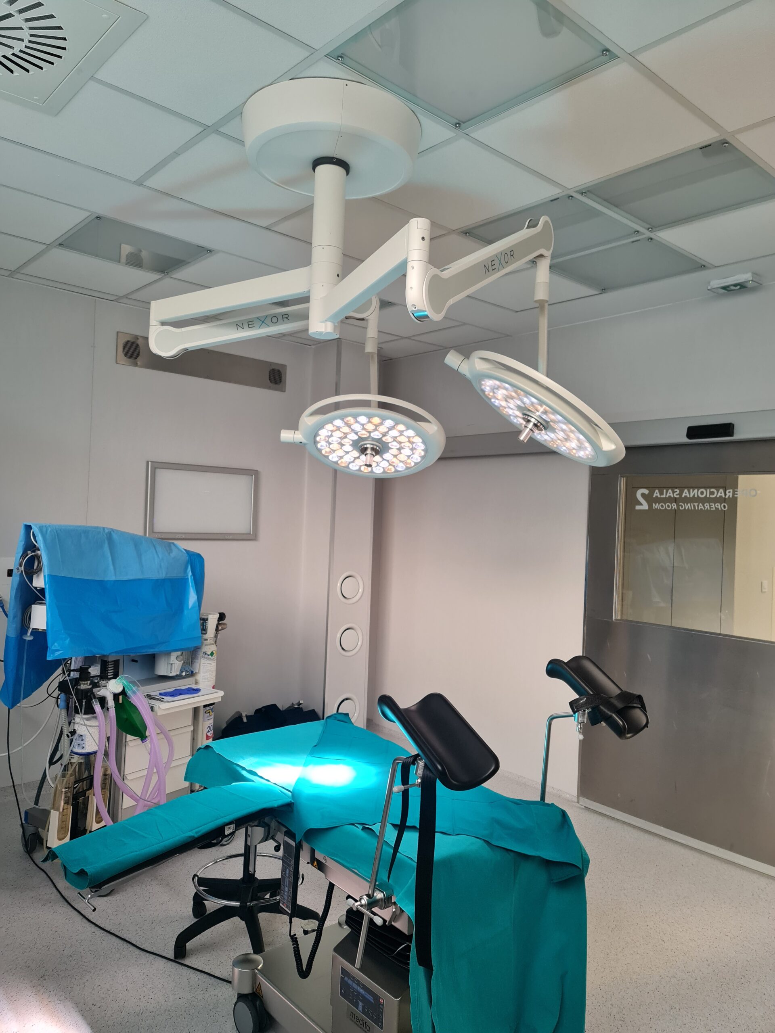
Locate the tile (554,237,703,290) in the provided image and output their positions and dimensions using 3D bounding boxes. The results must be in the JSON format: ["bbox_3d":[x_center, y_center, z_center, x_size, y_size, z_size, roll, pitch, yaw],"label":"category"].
[{"bbox_3d":[1.174,-1.243,3.697,0.594,0.020,0.594,2,0,-42],"label":"tile"}]

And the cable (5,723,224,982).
[{"bbox_3d":[-1.251,1.346,3.223,0.370,0.640,1.720,2,0,-42],"label":"cable"}]

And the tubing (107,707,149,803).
[{"bbox_3d":[-1.328,1.225,3.819,0.230,0.500,0.080,2,0,-42],"label":"tubing"}]

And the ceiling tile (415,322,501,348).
[{"bbox_3d":[0.488,-1.274,5.278,0.444,0.020,0.594,2,0,-42],"label":"ceiling tile"}]

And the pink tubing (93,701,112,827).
[{"bbox_3d":[-1.426,1.254,3.733,0.085,0.630,0.060,2,0,-42],"label":"pink tubing"}]

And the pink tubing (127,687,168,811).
[{"bbox_3d":[-1.248,1.214,3.890,0.220,0.650,0.100,2,0,-42],"label":"pink tubing"}]

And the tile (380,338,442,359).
[{"bbox_3d":[0.090,-1.292,5.727,0.444,0.020,0.594,2,0,-42],"label":"tile"}]

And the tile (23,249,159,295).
[{"bbox_3d":[-1.655,-1.361,4.174,0.594,0.020,0.594,2,0,-42],"label":"tile"}]

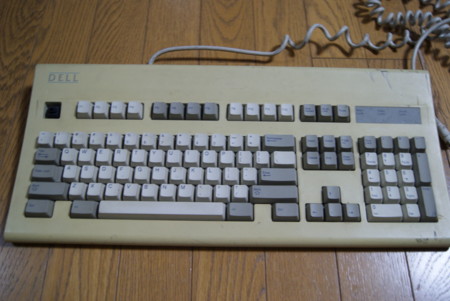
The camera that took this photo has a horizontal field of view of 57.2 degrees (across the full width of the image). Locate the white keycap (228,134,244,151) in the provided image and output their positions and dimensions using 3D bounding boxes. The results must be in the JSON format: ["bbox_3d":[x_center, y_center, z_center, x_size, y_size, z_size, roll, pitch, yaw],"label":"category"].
[{"bbox_3d":[0.011,-0.008,0.456,0.018,0.009,0.018,1,69,-1],"label":"white keycap"}]

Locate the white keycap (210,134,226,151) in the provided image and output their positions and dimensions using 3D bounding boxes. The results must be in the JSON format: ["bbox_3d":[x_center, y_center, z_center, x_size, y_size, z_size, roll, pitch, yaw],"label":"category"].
[{"bbox_3d":[-0.007,-0.009,0.453,0.018,0.011,0.018,1,68,-1],"label":"white keycap"}]

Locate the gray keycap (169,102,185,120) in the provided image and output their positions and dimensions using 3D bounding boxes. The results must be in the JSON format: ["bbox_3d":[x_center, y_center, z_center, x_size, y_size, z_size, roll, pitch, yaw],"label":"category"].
[{"bbox_3d":[-0.055,-0.046,0.468,0.018,0.010,0.018,1,69,0],"label":"gray keycap"}]

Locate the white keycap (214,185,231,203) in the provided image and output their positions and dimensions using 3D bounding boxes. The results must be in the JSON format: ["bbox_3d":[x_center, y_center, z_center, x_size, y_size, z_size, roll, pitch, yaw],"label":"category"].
[{"bbox_3d":[-0.003,0.044,0.432,0.018,0.009,0.018,1,68,-1],"label":"white keycap"}]

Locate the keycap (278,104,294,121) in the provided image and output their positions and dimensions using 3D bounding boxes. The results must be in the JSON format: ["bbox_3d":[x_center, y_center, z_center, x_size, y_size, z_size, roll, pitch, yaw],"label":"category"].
[{"bbox_3d":[0.068,-0.044,0.472,0.018,0.011,0.018,1,69,-1],"label":"keycap"}]

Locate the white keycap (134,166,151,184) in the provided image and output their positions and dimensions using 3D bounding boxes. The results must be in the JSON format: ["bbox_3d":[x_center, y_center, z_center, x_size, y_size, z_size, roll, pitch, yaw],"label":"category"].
[{"bbox_3d":[-0.088,0.027,0.442,0.018,0.008,0.018,1,69,-1],"label":"white keycap"}]

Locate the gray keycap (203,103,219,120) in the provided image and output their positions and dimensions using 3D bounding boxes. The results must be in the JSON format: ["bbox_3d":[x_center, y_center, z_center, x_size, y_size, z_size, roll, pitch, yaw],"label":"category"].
[{"bbox_3d":[-0.017,-0.046,0.468,0.018,0.010,0.018,1,69,0],"label":"gray keycap"}]

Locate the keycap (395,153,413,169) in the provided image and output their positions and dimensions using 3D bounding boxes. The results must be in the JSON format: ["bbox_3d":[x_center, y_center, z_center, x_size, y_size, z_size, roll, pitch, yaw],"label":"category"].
[{"bbox_3d":[0.197,0.011,0.453,0.018,0.009,0.018,1,69,-1],"label":"keycap"}]

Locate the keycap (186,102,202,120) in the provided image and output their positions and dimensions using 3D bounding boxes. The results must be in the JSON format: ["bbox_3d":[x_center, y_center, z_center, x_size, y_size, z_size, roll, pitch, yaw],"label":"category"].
[{"bbox_3d":[-0.035,-0.044,0.471,0.018,0.010,0.018,1,69,-1],"label":"keycap"}]

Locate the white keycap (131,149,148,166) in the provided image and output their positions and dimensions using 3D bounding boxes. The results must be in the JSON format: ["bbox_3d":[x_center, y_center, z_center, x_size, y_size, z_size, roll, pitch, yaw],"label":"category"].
[{"bbox_3d":[-0.094,0.007,0.450,0.018,0.009,0.018,1,69,-1],"label":"white keycap"}]

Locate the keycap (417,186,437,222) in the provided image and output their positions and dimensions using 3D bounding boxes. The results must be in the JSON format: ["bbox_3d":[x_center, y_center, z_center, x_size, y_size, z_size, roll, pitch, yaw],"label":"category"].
[{"bbox_3d":[0.212,0.055,0.431,0.018,0.009,0.037,1,68,-1],"label":"keycap"}]

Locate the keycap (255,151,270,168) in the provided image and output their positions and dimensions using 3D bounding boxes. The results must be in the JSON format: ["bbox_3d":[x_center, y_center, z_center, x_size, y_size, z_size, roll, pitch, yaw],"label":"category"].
[{"bbox_3d":[0.040,0.010,0.450,0.018,0.009,0.018,1,69,-1],"label":"keycap"}]

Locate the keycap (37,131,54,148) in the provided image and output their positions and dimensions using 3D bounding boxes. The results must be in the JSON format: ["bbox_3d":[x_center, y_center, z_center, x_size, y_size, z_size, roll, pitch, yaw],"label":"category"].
[{"bbox_3d":[-0.195,-0.012,0.451,0.018,0.011,0.018,1,68,-1],"label":"keycap"}]

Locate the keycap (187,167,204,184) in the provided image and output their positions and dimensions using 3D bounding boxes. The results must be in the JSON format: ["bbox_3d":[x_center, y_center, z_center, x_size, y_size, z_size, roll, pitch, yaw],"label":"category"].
[{"bbox_3d":[-0.031,0.027,0.443,0.018,0.009,0.018,1,70,-1],"label":"keycap"}]

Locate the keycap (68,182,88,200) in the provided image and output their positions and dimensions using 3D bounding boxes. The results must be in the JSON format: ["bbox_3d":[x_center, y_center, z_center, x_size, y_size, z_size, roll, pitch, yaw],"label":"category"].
[{"bbox_3d":[-0.155,0.043,0.436,0.018,0.010,0.018,1,69,-1],"label":"keycap"}]

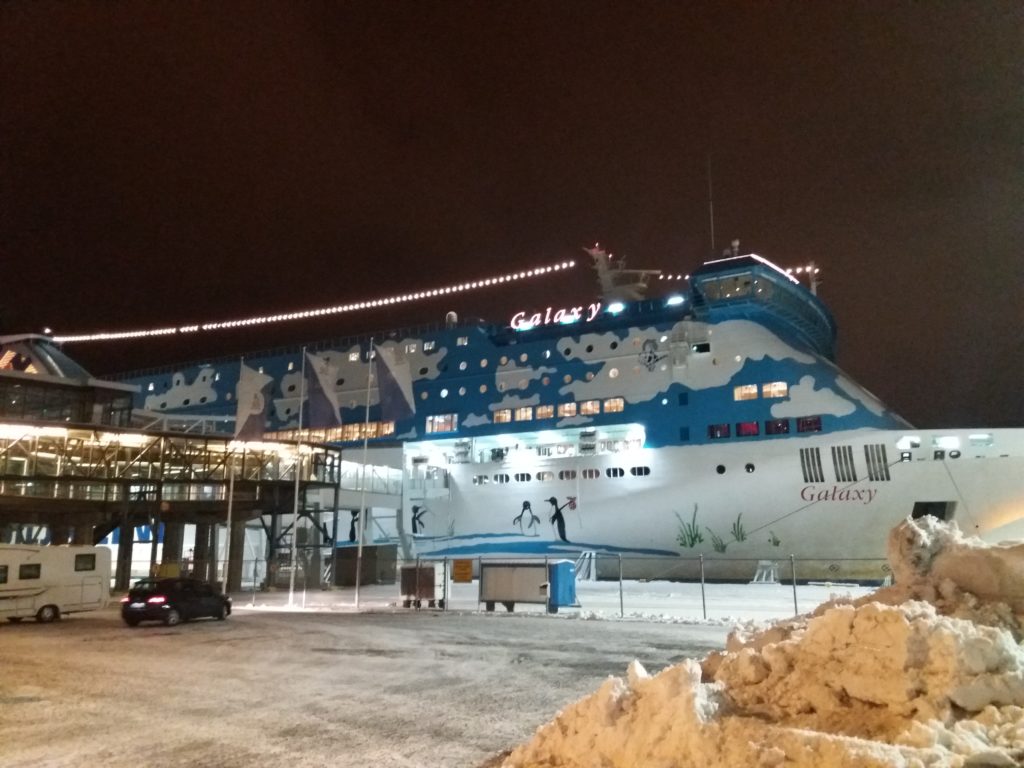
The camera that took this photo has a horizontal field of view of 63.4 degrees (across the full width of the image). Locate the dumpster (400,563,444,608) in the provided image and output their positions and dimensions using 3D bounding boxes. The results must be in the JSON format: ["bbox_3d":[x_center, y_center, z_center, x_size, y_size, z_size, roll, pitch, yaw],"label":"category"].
[{"bbox_3d":[-3.924,9.066,37.649,1.750,2.100,1.400,-5,-13,22],"label":"dumpster"}]

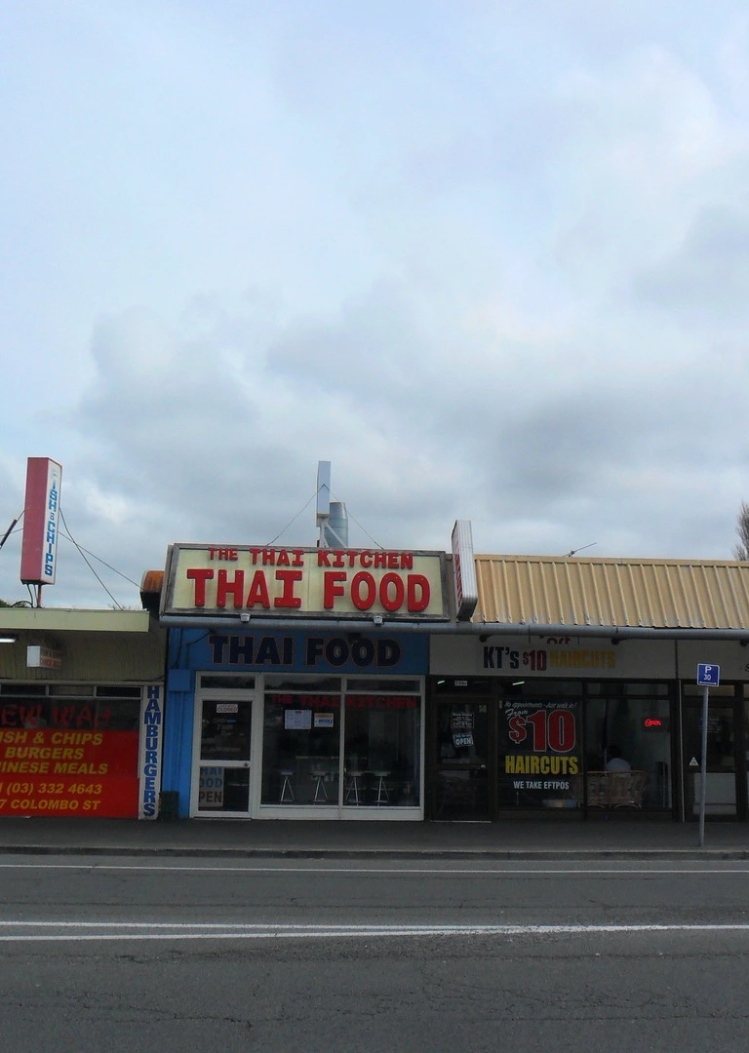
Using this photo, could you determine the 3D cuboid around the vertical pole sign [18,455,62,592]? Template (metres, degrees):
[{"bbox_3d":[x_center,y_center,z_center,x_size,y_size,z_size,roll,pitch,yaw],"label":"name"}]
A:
[{"bbox_3d":[-4.887,-0.062,16.100,0.300,1.790,0.660,1,-10,0],"label":"vertical pole sign"}]

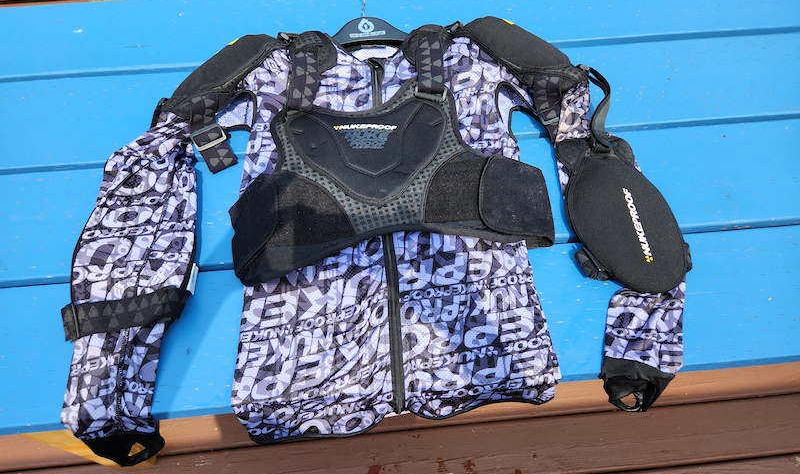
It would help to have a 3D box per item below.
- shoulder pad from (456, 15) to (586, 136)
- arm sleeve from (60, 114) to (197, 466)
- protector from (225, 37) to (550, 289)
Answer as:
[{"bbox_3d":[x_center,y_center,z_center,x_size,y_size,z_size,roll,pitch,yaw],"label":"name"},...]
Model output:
[{"bbox_3d":[0.236,-0.318,1.040,0.260,0.100,0.190,15,60,9],"label":"shoulder pad"},{"bbox_3d":[-0.416,0.034,0.853,0.180,0.075,0.610,-5,59,-2],"label":"arm sleeve"},{"bbox_3d":[-0.032,-0.169,0.936,0.510,0.125,0.490,-5,59,-2],"label":"protector"}]

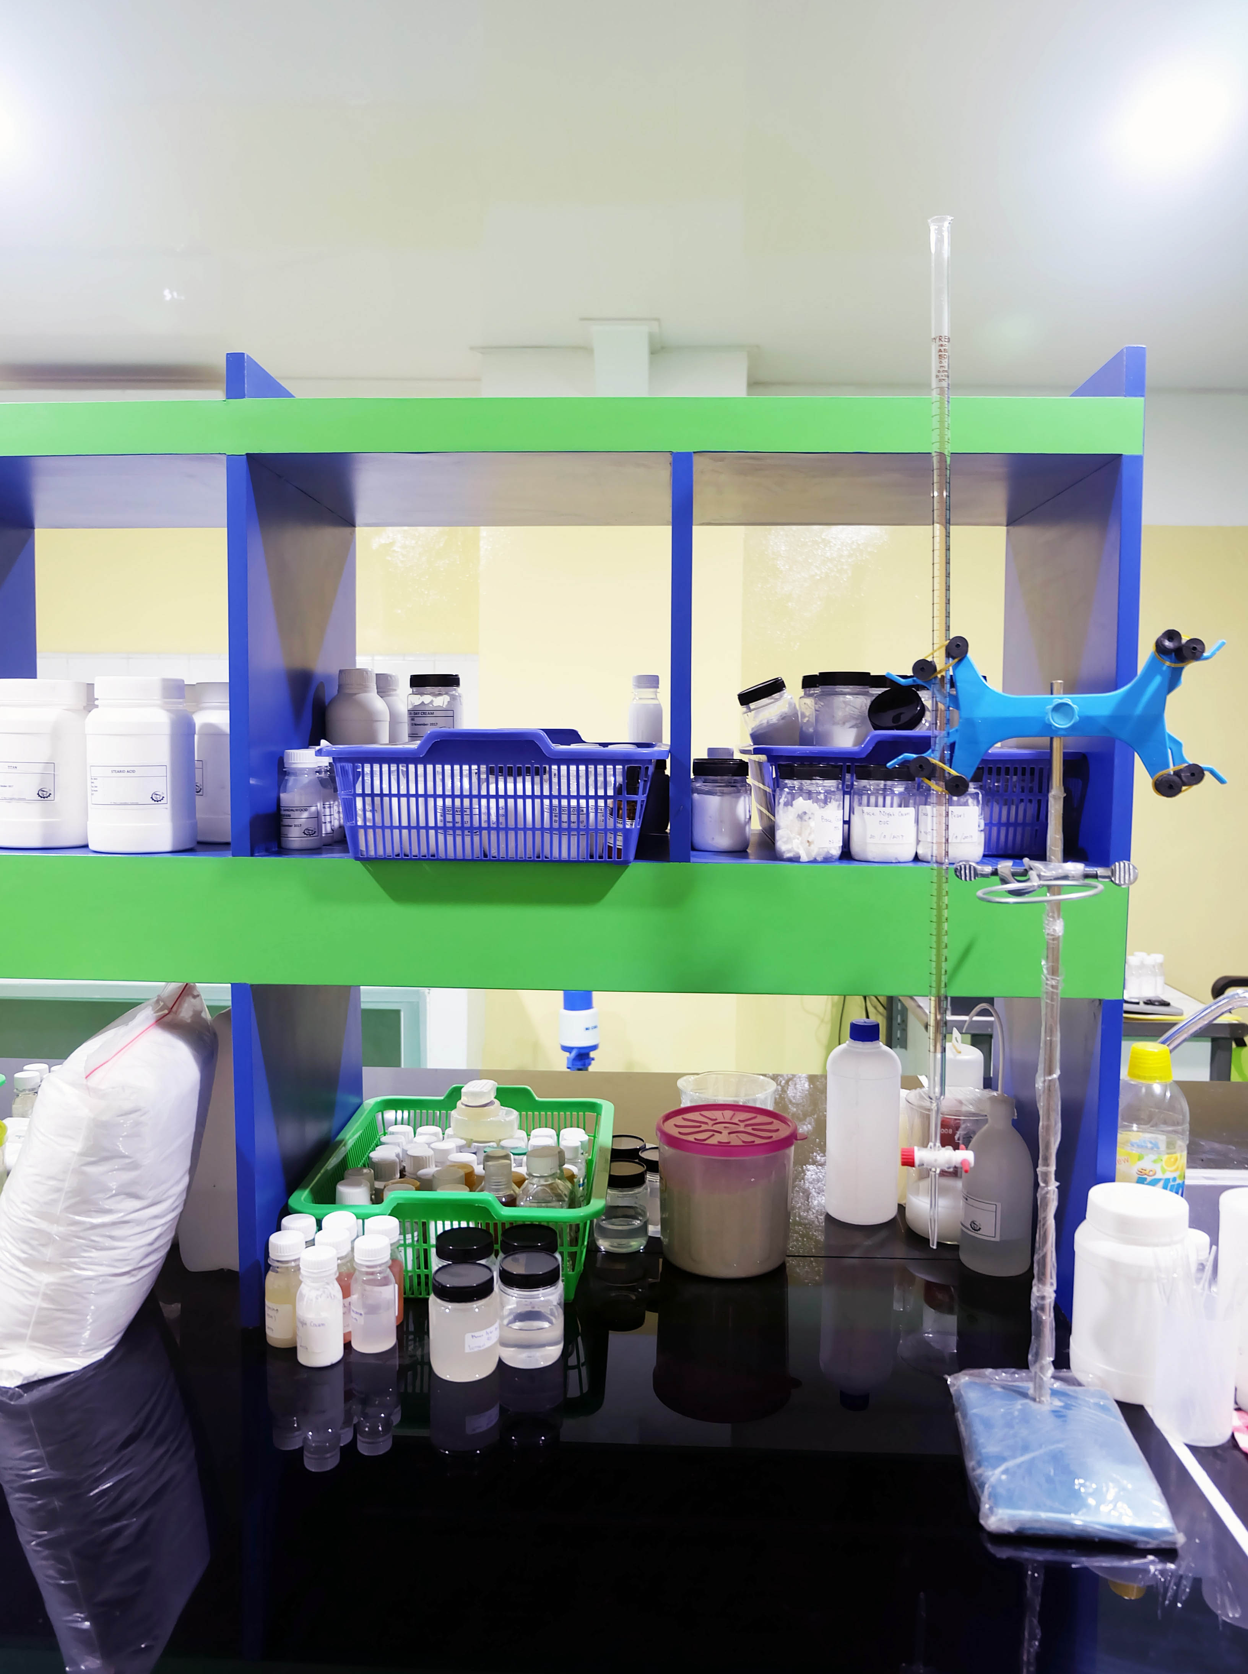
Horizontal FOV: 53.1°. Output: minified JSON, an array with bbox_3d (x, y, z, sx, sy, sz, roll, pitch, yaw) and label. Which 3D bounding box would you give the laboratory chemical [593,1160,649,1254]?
[{"bbox_3d":[-0.002,0.404,1.364,0.059,0.084,0.059,0,4,0],"label":"laboratory chemical"}]

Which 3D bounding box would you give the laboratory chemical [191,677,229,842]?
[{"bbox_3d":[-0.413,-0.079,1.345,0.100,0.167,0.100,1,4,3],"label":"laboratory chemical"}]

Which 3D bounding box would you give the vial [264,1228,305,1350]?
[{"bbox_3d":[-0.307,0.413,1.143,0.041,0.095,0.041,2,5,20],"label":"vial"}]

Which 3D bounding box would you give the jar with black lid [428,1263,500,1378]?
[{"bbox_3d":[-0.139,0.425,1.094,0.060,0.082,0.060,0,4,0],"label":"jar with black lid"}]

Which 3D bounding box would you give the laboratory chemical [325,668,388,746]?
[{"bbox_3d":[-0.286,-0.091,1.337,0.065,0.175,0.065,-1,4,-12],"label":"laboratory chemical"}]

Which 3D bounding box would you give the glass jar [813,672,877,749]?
[{"bbox_3d":[0.231,-0.127,1.303,0.062,0.087,0.062,1,4,10],"label":"glass jar"}]

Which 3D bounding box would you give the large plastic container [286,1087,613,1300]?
[{"bbox_3d":[-0.168,0.382,1.370,0.307,0.118,0.370,1,5,2],"label":"large plastic container"}]

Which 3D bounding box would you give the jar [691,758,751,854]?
[{"bbox_3d":[0.096,-0.032,1.226,0.059,0.088,0.059,0,4,0],"label":"jar"}]

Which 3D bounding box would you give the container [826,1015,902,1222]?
[{"bbox_3d":[0.285,0.334,1.481,0.084,0.231,0.084,1,4,3],"label":"container"}]

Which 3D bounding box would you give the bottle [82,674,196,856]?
[{"bbox_3d":[-0.457,-0.068,1.183,0.096,0.161,0.096,0,4,-10],"label":"bottle"}]

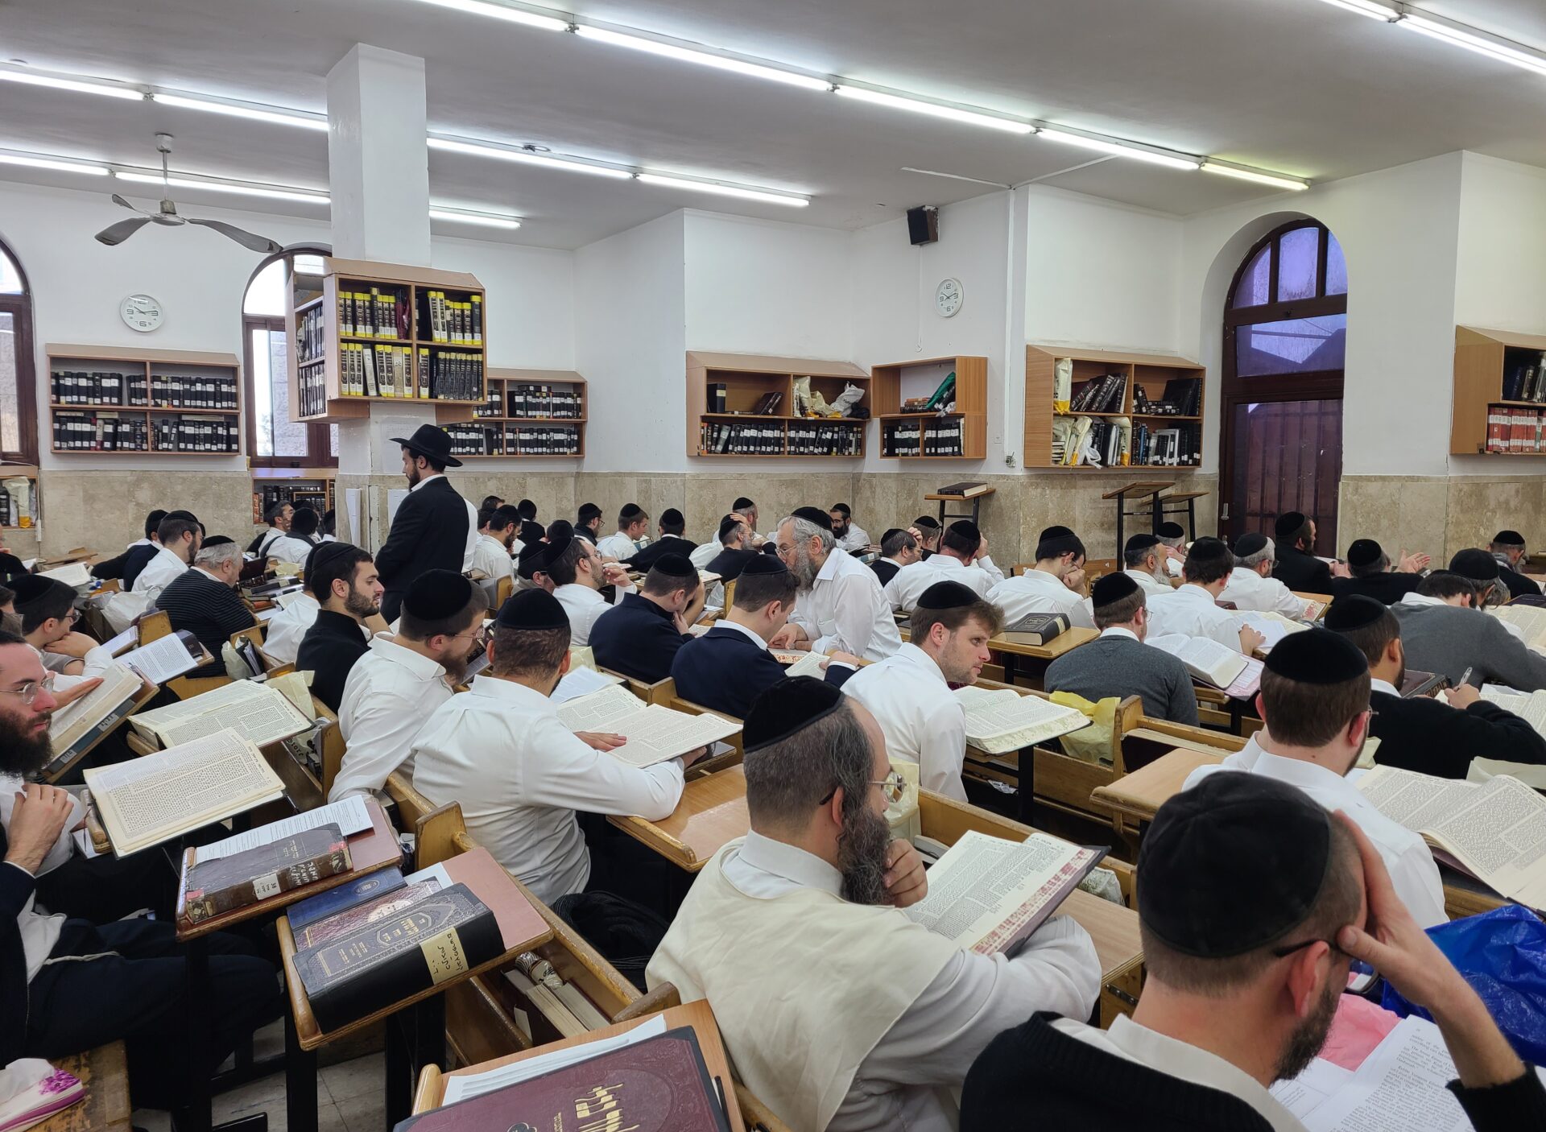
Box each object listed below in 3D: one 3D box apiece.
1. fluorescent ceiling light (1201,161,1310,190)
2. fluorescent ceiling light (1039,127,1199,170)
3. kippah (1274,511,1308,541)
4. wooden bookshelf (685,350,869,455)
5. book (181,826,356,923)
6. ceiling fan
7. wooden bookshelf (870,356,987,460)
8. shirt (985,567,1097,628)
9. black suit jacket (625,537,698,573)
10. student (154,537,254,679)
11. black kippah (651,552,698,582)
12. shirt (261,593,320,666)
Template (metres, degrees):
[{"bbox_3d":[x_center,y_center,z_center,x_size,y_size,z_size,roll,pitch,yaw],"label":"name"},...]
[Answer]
[{"bbox_3d":[3.443,-2.771,8.247,1.190,0.090,0.070,-3,5,-32],"label":"fluorescent ceiling light"},{"bbox_3d":[2.280,-2.733,7.556,1.530,0.090,0.080,-3,6,-32],"label":"fluorescent ceiling light"},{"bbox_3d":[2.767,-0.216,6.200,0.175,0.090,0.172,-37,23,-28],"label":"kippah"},{"bbox_3d":[0.062,-1.364,9.953,1.635,0.867,0.315,-3,5,-33],"label":"wooden bookshelf"},{"bbox_3d":[-0.933,0.563,2.157,0.266,0.048,0.175,-14,10,-25],"label":"book"},{"bbox_3d":[-3.885,-2.443,7.433,1.200,0.610,1.270,2,4,25],"label":"ceiling fan"},{"bbox_3d":[1.240,-1.240,9.316,0.330,0.770,1.050,-3,5,-32],"label":"wooden bookshelf"},{"bbox_3d":[1.180,0.209,5.100,0.400,0.450,0.470,-3,6,-36],"label":"shirt"},{"bbox_3d":[-0.719,0.088,7.609,0.540,0.560,0.420,-1,5,-8],"label":"black suit jacket"},{"bbox_3d":[-2.321,0.528,5.100,0.750,1.260,0.500,-3,5,-32],"label":"student"},{"bbox_3d":[-0.345,0.004,4.050,0.170,0.095,0.165,0,5,0],"label":"black kippah"},{"bbox_3d":[-1.705,0.384,4.320,0.420,0.600,0.460,-3,5,-32],"label":"shirt"}]

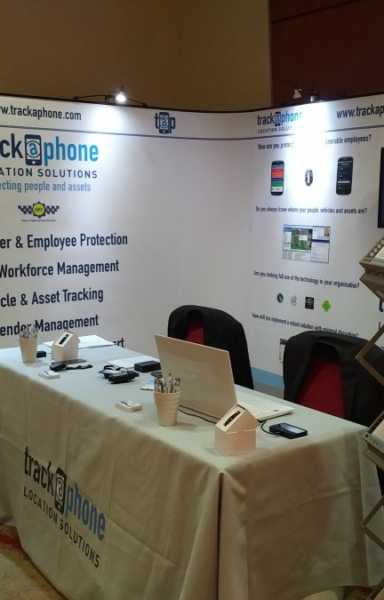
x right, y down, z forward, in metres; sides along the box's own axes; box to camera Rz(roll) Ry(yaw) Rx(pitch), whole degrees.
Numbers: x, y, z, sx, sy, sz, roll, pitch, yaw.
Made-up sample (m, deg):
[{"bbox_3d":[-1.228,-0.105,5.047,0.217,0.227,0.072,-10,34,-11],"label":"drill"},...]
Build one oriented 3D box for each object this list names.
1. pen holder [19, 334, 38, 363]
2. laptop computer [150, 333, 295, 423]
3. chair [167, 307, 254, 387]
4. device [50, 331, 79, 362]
[{"bbox_3d":[-0.834,0.239,3.199,0.092,0.138,0.092,-8,13,-41],"label":"pen holder"},{"bbox_3d":[0.131,0.289,2.462,0.395,0.309,0.391,-9,14,-44],"label":"laptop computer"},{"bbox_3d":[-0.059,0.532,3.542,0.550,0.950,0.570,10,14,43],"label":"chair"},{"bbox_3d":[-0.652,0.239,3.233,0.098,0.130,0.090,-8,13,-41],"label":"device"}]

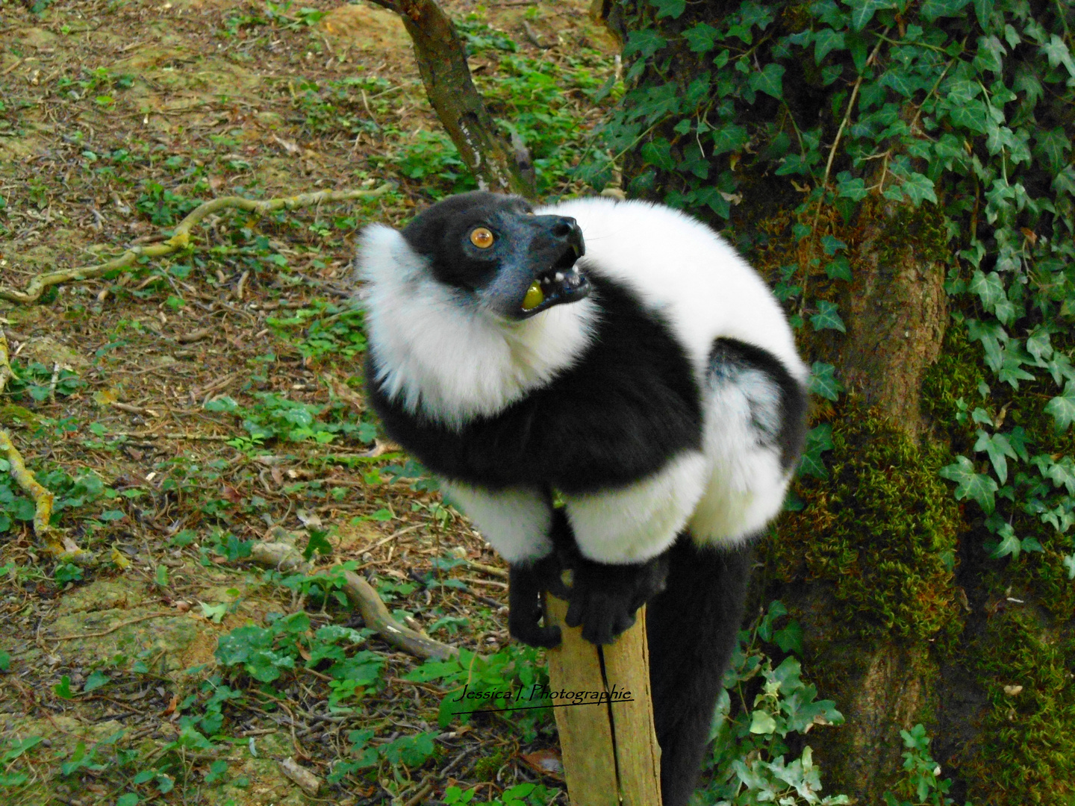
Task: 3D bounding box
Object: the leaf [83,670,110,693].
[{"bbox_3d":[-0.632,0.399,2.800,0.027,0.010,0.042,29,49,29],"label":"leaf"}]

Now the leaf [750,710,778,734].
[{"bbox_3d":[0.226,0.318,1.950,0.029,0.025,0.012,1,10,6],"label":"leaf"}]

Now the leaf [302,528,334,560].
[{"bbox_3d":[-0.353,0.228,3.150,0.049,0.052,0.015,-2,18,-6],"label":"leaf"}]

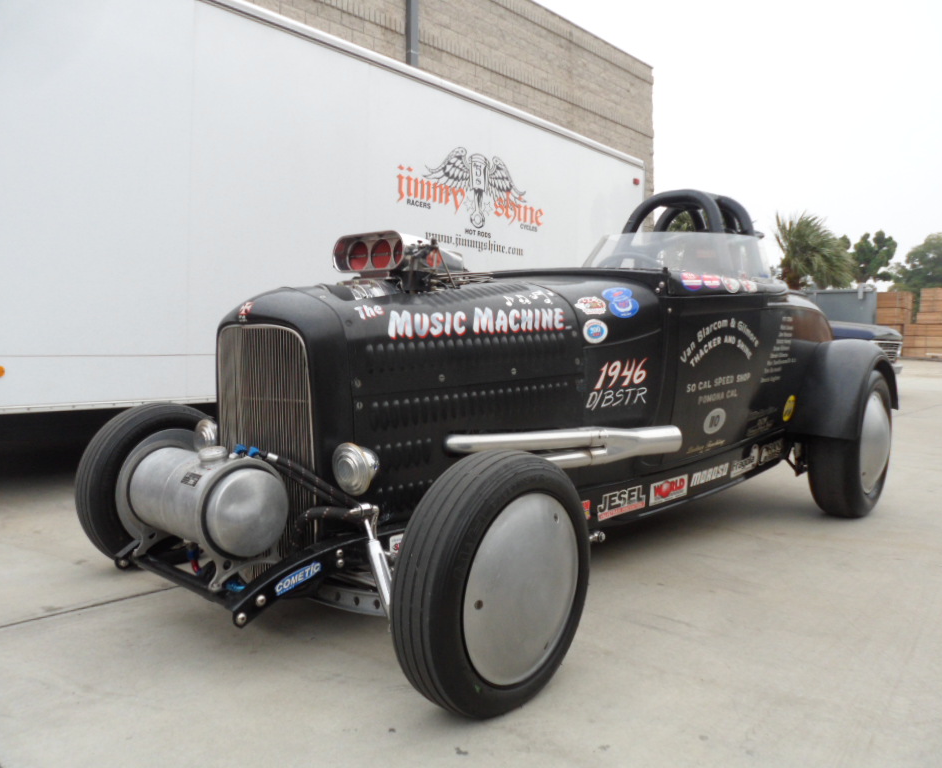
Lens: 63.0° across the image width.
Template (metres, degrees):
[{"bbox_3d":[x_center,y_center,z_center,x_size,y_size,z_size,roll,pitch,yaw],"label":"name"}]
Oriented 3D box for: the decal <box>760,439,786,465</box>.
[{"bbox_3d":[1.390,0.311,3.556,0.010,0.070,0.297,4,8,41],"label":"decal"}]

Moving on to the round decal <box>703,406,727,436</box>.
[{"bbox_3d":[0.979,0.150,3.083,0.010,0.096,0.188,4,7,44],"label":"round decal"}]

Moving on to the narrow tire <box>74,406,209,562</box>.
[{"bbox_3d":[-1.104,0.362,2.764,0.136,0.584,0.584,4,5,41],"label":"narrow tire"}]

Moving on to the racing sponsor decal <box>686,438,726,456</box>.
[{"bbox_3d":[0.917,0.244,2.991,0.273,0.022,0.010,-8,9,-41],"label":"racing sponsor decal"}]

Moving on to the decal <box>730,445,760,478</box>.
[{"bbox_3d":[1.149,0.327,3.226,0.236,0.095,0.010,-12,12,-41],"label":"decal"}]

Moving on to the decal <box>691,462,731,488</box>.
[{"bbox_3d":[0.948,0.359,3.047,0.278,0.051,0.010,-8,9,-42],"label":"decal"}]

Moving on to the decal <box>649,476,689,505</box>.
[{"bbox_3d":[0.739,0.394,2.860,0.245,0.080,0.010,-6,8,-41],"label":"decal"}]

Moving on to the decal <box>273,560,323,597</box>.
[{"bbox_3d":[-0.422,0.478,1.889,0.129,0.024,0.010,-24,19,-39],"label":"decal"}]

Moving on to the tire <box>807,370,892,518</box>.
[{"bbox_3d":[1.852,0.288,3.738,0.235,0.712,0.712,4,5,40],"label":"tire"}]

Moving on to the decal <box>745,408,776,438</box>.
[{"bbox_3d":[1.298,0.167,3.421,0.010,0.094,0.318,4,8,42],"label":"decal"}]

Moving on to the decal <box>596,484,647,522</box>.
[{"bbox_3d":[0.513,0.404,2.600,0.280,0.083,0.010,-5,7,-44],"label":"decal"}]

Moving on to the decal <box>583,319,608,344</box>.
[{"bbox_3d":[0.418,-0.175,2.576,0.105,0.092,0.012,-2,-17,-36],"label":"decal"}]

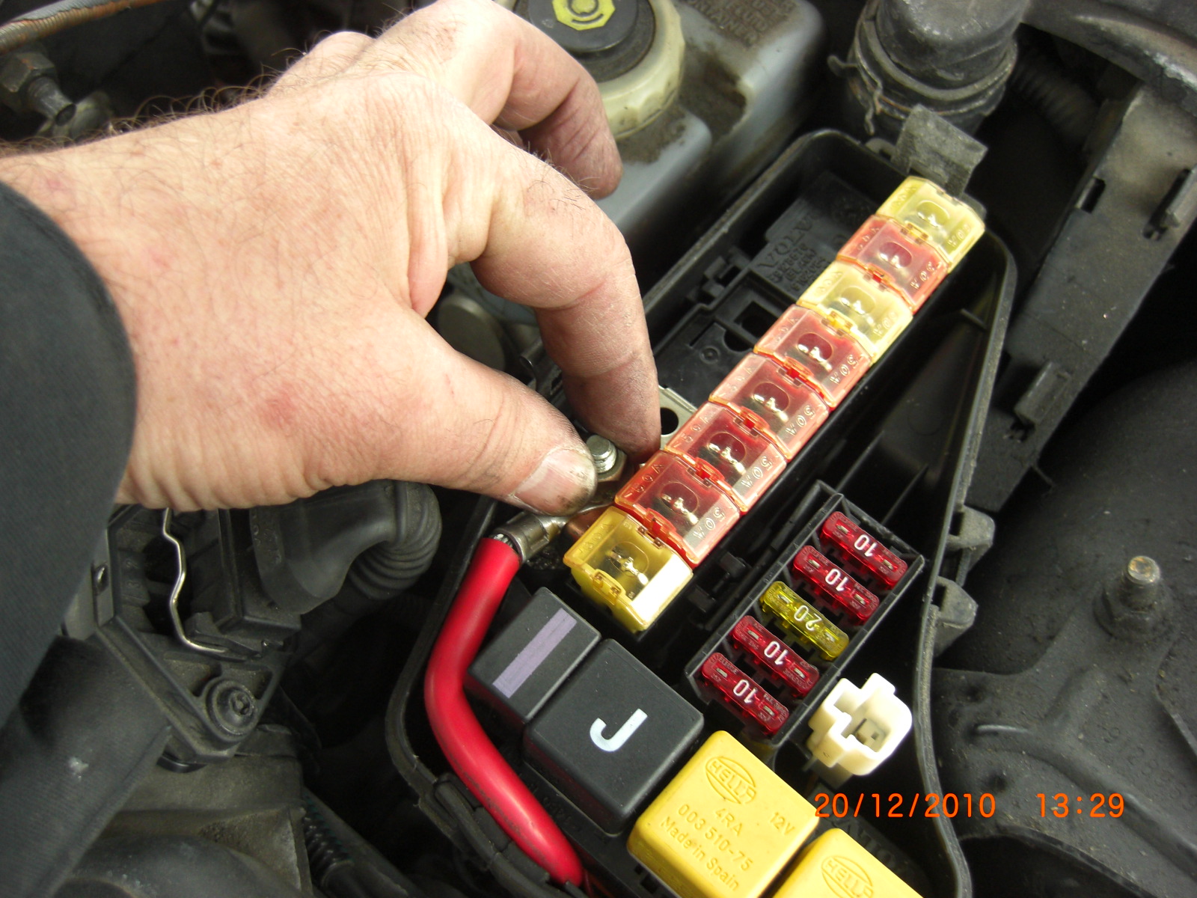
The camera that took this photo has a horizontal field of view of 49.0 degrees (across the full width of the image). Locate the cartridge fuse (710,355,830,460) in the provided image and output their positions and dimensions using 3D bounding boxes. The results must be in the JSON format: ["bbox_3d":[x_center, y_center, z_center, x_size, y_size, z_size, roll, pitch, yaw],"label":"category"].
[{"bbox_3d":[0.034,-0.005,0.279,0.021,0.025,0.014,39,69,12],"label":"cartridge fuse"}]

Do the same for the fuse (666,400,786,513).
[{"bbox_3d":[0.027,0.005,0.295,0.022,0.022,0.016,38,68,13],"label":"fuse"}]

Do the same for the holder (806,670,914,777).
[{"bbox_3d":[0.055,0.059,0.280,0.017,0.018,0.018,38,68,13],"label":"holder"}]

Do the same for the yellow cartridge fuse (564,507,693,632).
[{"bbox_3d":[0.006,0.028,0.283,0.022,0.022,0.016,38,68,13],"label":"yellow cartridge fuse"}]

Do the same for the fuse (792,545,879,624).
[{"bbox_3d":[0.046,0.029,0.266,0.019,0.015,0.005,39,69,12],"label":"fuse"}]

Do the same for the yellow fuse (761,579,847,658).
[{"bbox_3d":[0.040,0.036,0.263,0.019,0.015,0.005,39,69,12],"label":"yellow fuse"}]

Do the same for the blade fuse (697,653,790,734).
[{"bbox_3d":[0.030,0.055,0.284,0.019,0.018,0.005,39,68,13],"label":"blade fuse"}]

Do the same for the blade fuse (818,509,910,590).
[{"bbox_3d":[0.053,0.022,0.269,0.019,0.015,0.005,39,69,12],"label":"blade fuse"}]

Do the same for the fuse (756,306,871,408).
[{"bbox_3d":[0.044,-0.015,0.284,0.021,0.025,0.014,39,69,12],"label":"fuse"}]

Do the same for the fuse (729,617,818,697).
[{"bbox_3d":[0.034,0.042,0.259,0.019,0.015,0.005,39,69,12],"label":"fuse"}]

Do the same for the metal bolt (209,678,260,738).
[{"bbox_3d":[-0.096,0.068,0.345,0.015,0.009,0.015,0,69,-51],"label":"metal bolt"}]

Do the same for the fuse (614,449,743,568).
[{"bbox_3d":[0.017,0.016,0.289,0.022,0.022,0.016,38,68,13],"label":"fuse"}]

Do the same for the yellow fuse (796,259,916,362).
[{"bbox_3d":[0.059,-0.029,0.313,0.022,0.022,0.016,38,68,13],"label":"yellow fuse"}]

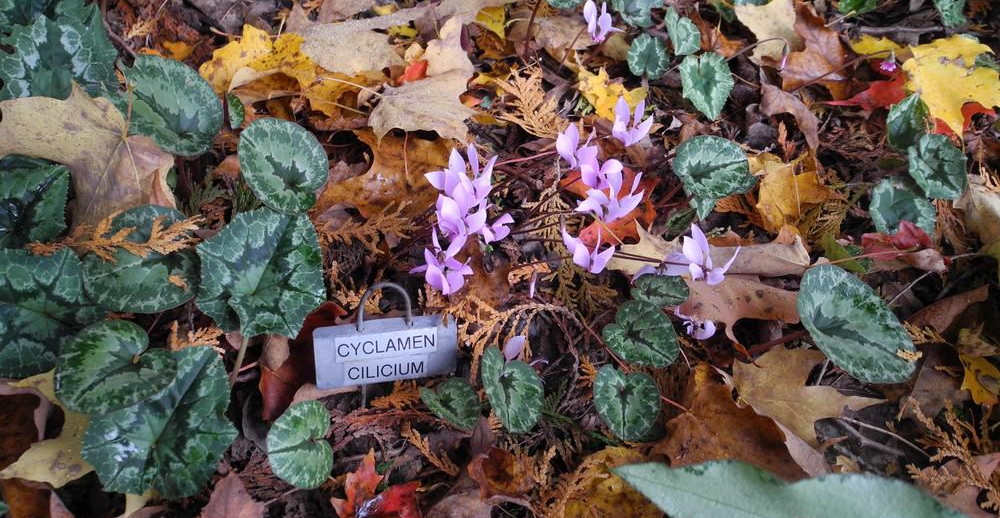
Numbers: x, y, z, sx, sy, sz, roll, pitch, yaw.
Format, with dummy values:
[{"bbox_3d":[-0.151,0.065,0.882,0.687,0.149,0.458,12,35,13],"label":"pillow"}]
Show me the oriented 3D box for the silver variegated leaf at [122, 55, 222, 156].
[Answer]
[{"bbox_3d":[-0.219,-0.102,0.529,0.083,0.014,0.062,44,67,6],"label":"silver variegated leaf"}]

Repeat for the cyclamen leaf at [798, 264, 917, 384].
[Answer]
[{"bbox_3d":[0.193,0.035,0.437,0.070,0.016,0.069,32,50,8],"label":"cyclamen leaf"}]

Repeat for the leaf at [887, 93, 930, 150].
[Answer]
[{"bbox_3d":[0.303,-0.102,0.600,0.029,0.014,0.044,17,92,20],"label":"leaf"}]

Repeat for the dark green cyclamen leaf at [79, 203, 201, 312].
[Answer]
[{"bbox_3d":[-0.205,0.001,0.462,0.063,0.016,0.081,-20,56,-15],"label":"dark green cyclamen leaf"}]

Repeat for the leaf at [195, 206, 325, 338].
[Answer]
[{"bbox_3d":[-0.136,0.005,0.462,0.079,0.017,0.083,18,66,0],"label":"leaf"}]

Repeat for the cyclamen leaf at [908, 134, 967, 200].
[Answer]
[{"bbox_3d":[0.276,-0.058,0.510,0.042,0.014,0.048,-19,61,-11],"label":"cyclamen leaf"}]

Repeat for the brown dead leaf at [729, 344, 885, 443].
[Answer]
[{"bbox_3d":[0.181,0.082,0.482,0.085,0.021,0.057,13,65,14],"label":"brown dead leaf"}]

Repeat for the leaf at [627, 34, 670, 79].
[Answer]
[{"bbox_3d":[0.107,-0.145,0.580,0.030,0.010,0.036,-2,72,-1],"label":"leaf"}]

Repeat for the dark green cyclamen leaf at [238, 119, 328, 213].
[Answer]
[{"bbox_3d":[-0.138,-0.060,0.515,0.051,0.010,0.065,-42,88,-15],"label":"dark green cyclamen leaf"}]

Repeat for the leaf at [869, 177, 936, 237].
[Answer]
[{"bbox_3d":[0.246,-0.028,0.495,0.043,0.012,0.046,-22,62,-13],"label":"leaf"}]

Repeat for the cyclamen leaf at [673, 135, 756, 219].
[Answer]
[{"bbox_3d":[0.150,-0.062,0.568,0.052,0.013,0.055,-17,74,4],"label":"cyclamen leaf"}]

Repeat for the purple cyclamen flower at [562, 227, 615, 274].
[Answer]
[{"bbox_3d":[0.056,-0.005,0.513,0.031,0.024,0.025,-4,45,6],"label":"purple cyclamen flower"}]

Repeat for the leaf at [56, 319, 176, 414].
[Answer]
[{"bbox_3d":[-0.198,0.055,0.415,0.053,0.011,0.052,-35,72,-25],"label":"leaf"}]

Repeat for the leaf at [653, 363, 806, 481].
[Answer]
[{"bbox_3d":[0.141,0.108,0.477,0.085,0.023,0.073,24,64,17],"label":"leaf"}]

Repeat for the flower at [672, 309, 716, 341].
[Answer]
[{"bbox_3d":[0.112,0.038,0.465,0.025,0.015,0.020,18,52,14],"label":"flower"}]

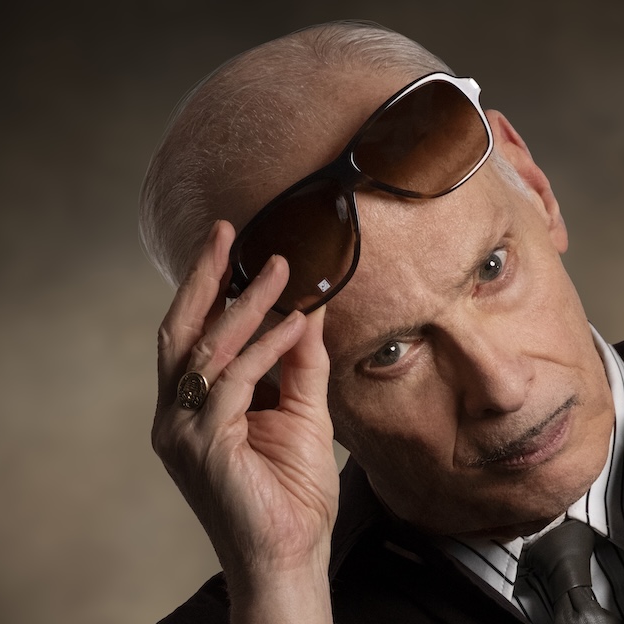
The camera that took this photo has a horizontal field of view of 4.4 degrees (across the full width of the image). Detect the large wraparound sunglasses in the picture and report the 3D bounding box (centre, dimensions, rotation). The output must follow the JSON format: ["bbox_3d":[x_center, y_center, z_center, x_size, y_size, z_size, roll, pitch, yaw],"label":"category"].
[{"bbox_3d":[0.021,-0.045,3.717,0.150,0.056,0.145,-40,-4,-5],"label":"large wraparound sunglasses"}]

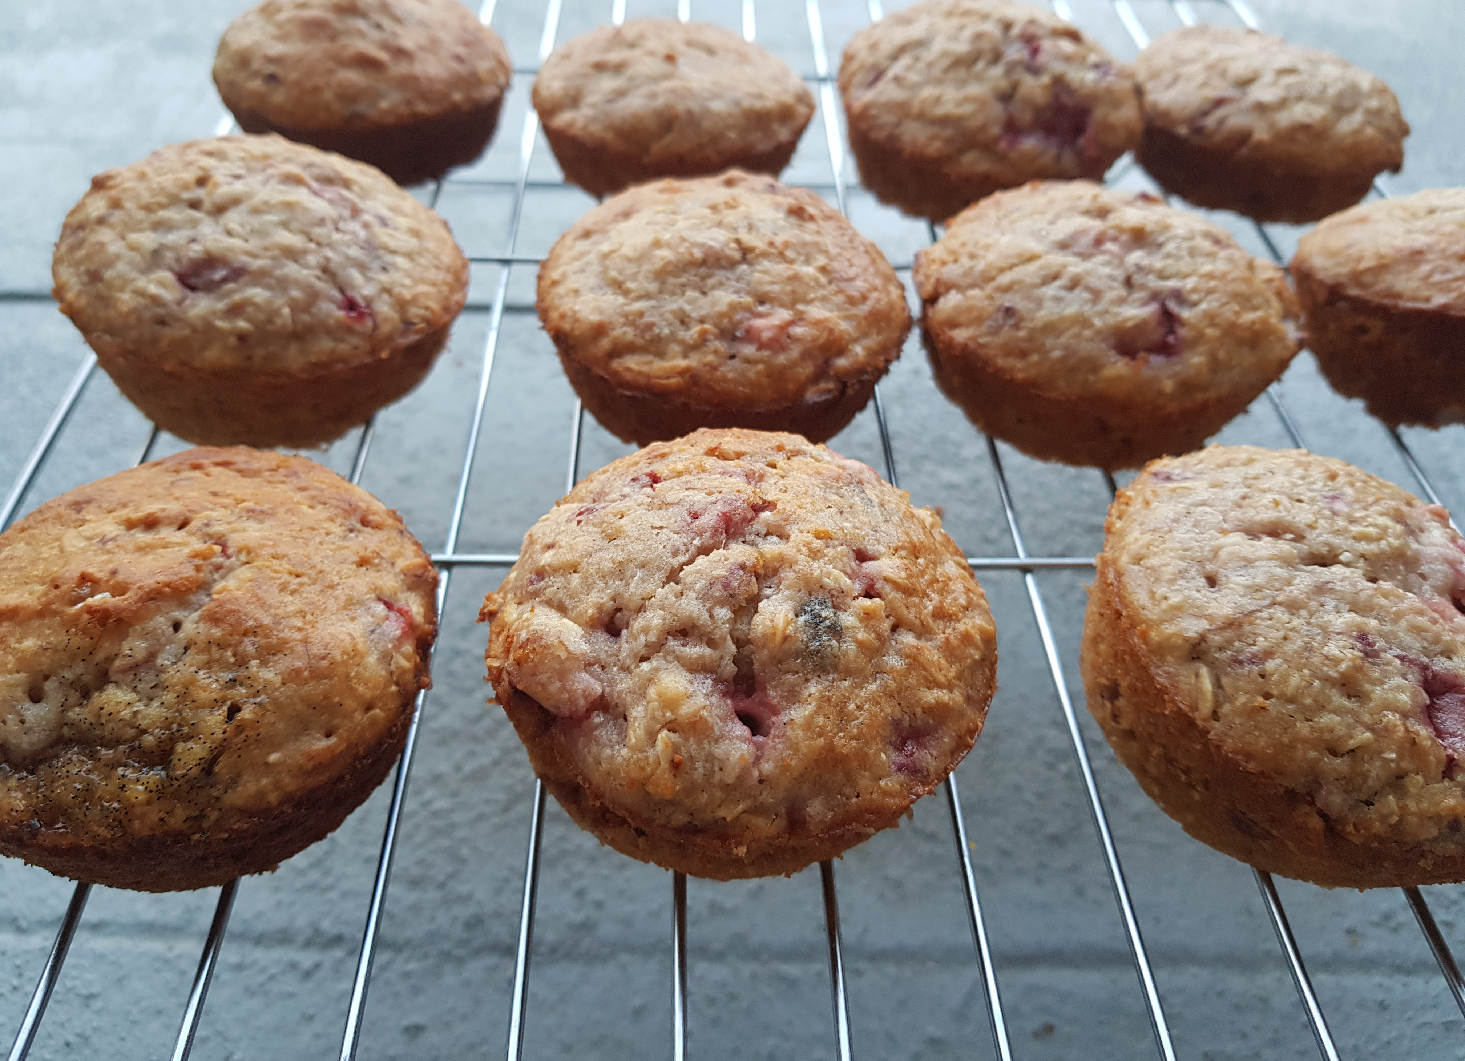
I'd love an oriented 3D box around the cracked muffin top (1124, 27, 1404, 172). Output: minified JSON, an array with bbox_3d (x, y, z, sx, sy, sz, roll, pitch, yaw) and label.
[{"bbox_3d":[0.141,-0.117,0.284,0.073,0.016,0.073,0,47,-2],"label":"cracked muffin top"}]

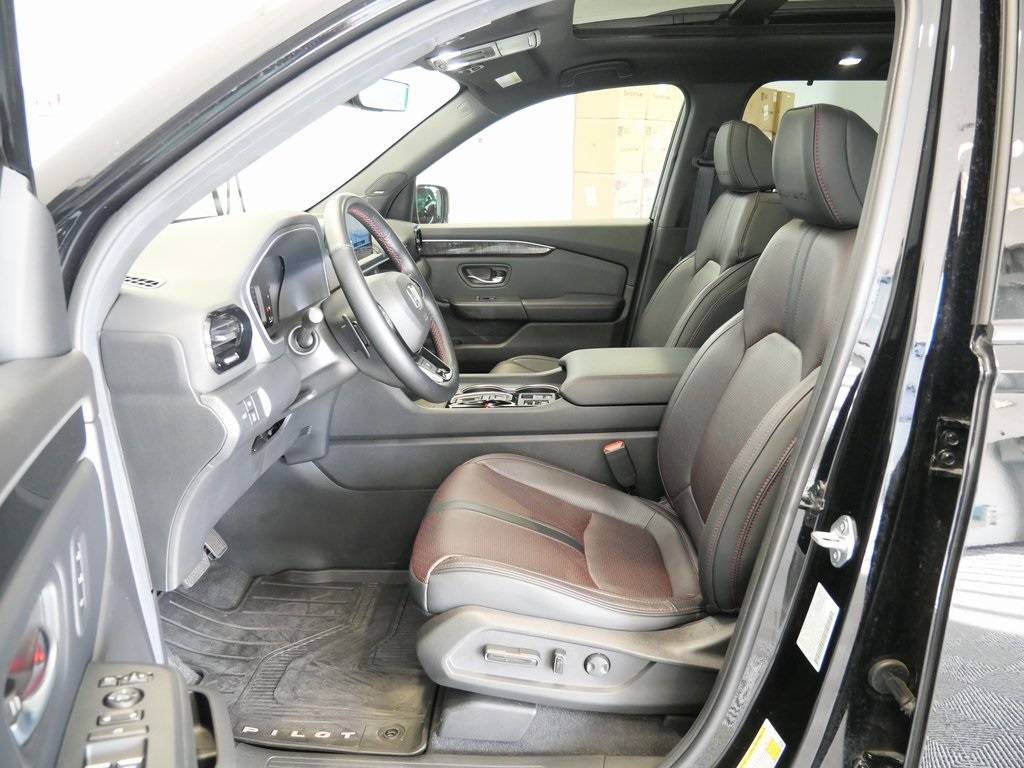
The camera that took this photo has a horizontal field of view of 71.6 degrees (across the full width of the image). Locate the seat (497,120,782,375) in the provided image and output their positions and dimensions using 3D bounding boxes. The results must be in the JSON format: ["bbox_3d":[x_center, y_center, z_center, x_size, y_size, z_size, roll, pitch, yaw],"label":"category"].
[{"bbox_3d":[0.325,-0.249,1.931,0.785,0.880,0.545,1,17,3],"label":"seat"}]

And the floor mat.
[{"bbox_3d":[-0.413,0.499,1.376,0.585,0.090,0.490,1,17,3],"label":"floor mat"}]

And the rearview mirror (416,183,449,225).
[{"bbox_3d":[-0.325,-0.627,2.527,0.140,0.170,0.230,4,17,15],"label":"rearview mirror"}]

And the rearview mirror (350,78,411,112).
[{"bbox_3d":[-0.269,-0.589,1.447,0.050,0.066,0.235,5,18,16],"label":"rearview mirror"}]

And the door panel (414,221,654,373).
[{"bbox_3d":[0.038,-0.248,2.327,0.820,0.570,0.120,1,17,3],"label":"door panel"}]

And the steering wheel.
[{"bbox_3d":[-0.208,-0.130,1.174,0.100,0.372,0.372,-25,14,10],"label":"steering wheel"}]

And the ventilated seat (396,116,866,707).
[{"bbox_3d":[0.213,0.004,1.171,0.780,0.875,0.555,1,17,3],"label":"ventilated seat"}]

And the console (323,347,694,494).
[{"bbox_3d":[0.066,0.070,1.627,0.900,0.285,0.310,1,17,3],"label":"console"}]

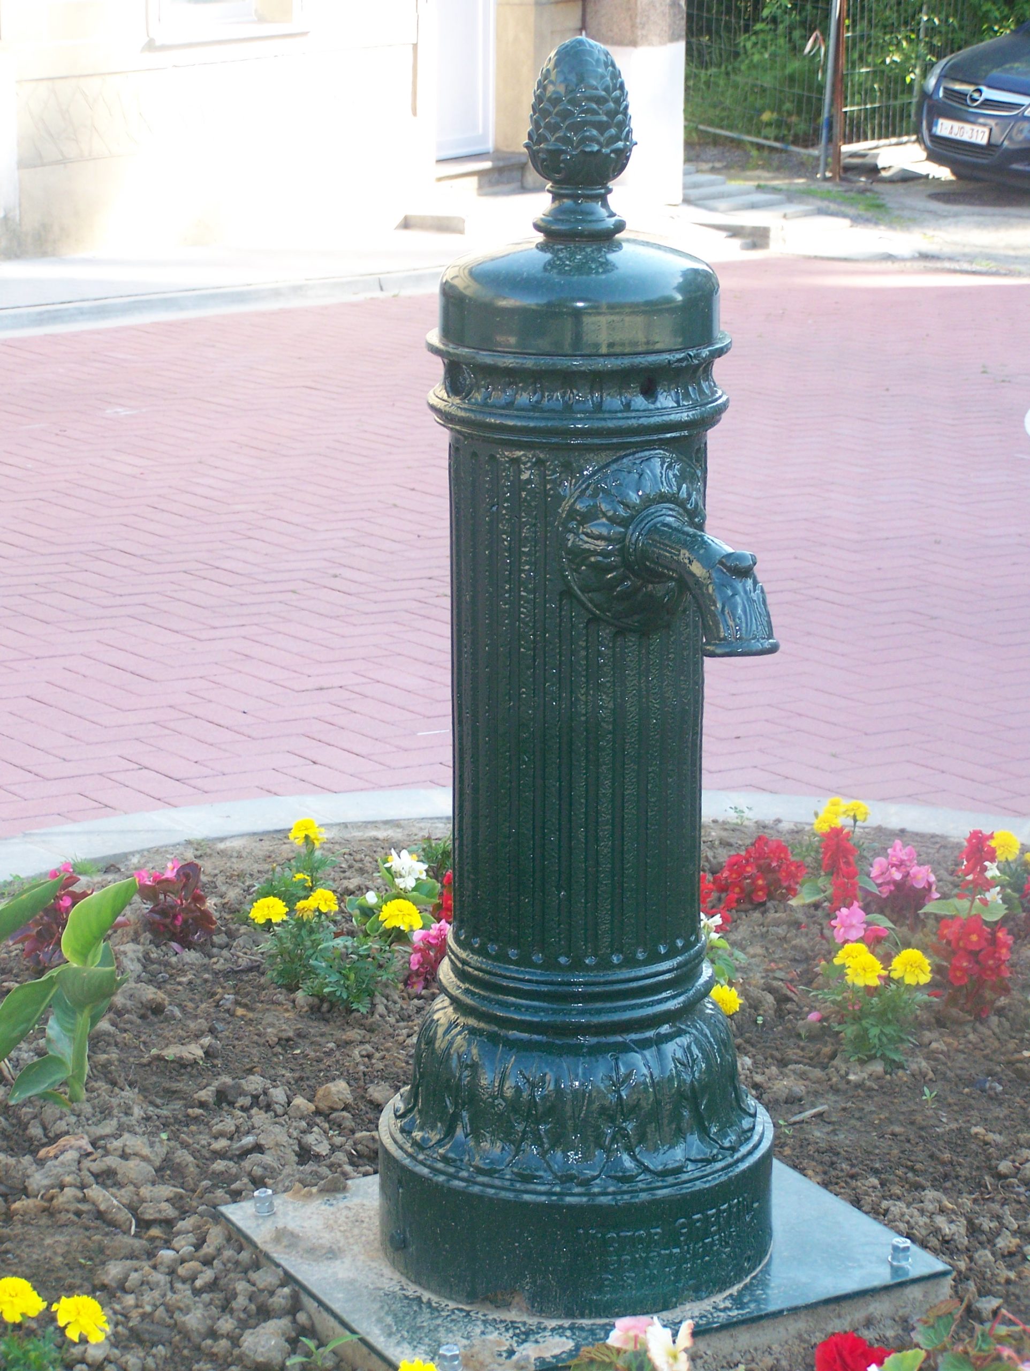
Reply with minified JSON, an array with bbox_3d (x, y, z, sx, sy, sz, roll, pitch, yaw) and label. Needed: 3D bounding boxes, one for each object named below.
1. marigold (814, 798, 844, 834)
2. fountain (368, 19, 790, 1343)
[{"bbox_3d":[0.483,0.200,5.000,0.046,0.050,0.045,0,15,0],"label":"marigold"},{"bbox_3d":[0.094,-0.009,3.223,0.415,1.239,0.538,-8,17,-28],"label":"fountain"}]

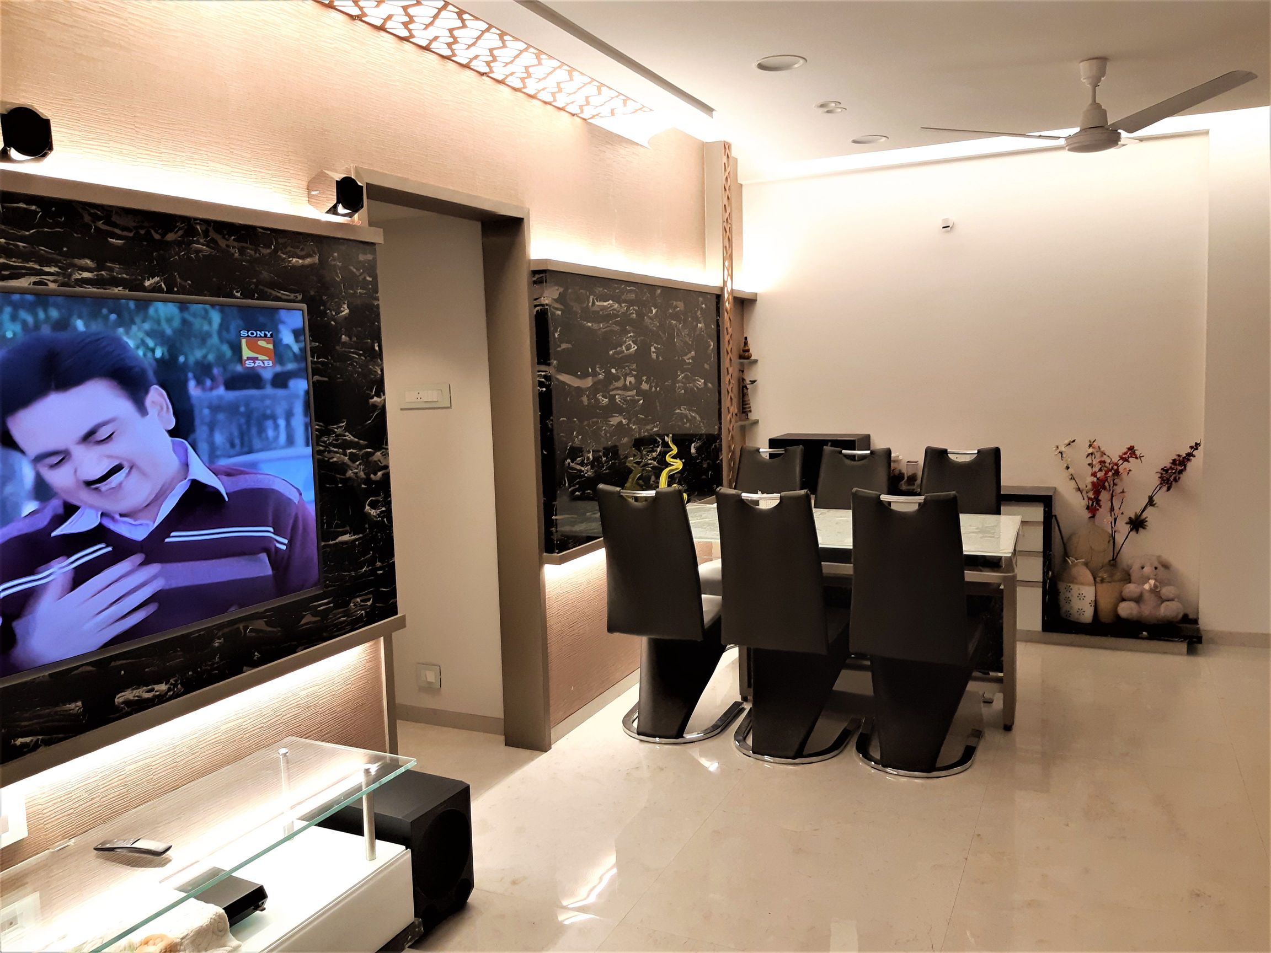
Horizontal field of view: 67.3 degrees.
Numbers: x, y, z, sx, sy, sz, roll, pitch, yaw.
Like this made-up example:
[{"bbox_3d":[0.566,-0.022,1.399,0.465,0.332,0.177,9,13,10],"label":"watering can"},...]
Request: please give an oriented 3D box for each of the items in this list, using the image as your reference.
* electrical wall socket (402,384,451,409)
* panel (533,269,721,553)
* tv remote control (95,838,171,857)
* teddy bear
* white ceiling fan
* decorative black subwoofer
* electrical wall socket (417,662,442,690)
[{"bbox_3d":[-0.850,-0.324,3.865,0.252,0.099,0.015,1,7,26],"label":"electrical wall socket"},{"bbox_3d":[0.067,-0.349,4.463,0.055,1.075,1.870,1,7,26],"label":"panel"},{"bbox_3d":[-1.017,0.748,1.939,0.158,0.026,0.045,0,7,11],"label":"tv remote control"},{"bbox_3d":[2.597,0.571,4.810,0.295,0.350,0.220,1,7,26],"label":"teddy bear"},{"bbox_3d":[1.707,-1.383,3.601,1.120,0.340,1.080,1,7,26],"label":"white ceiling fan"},{"bbox_3d":[-0.659,1.036,2.634,0.345,0.352,0.240,2,8,28],"label":"decorative black subwoofer"},{"bbox_3d":[-0.870,0.841,4.029,0.120,0.100,0.015,1,7,26],"label":"electrical wall socket"}]

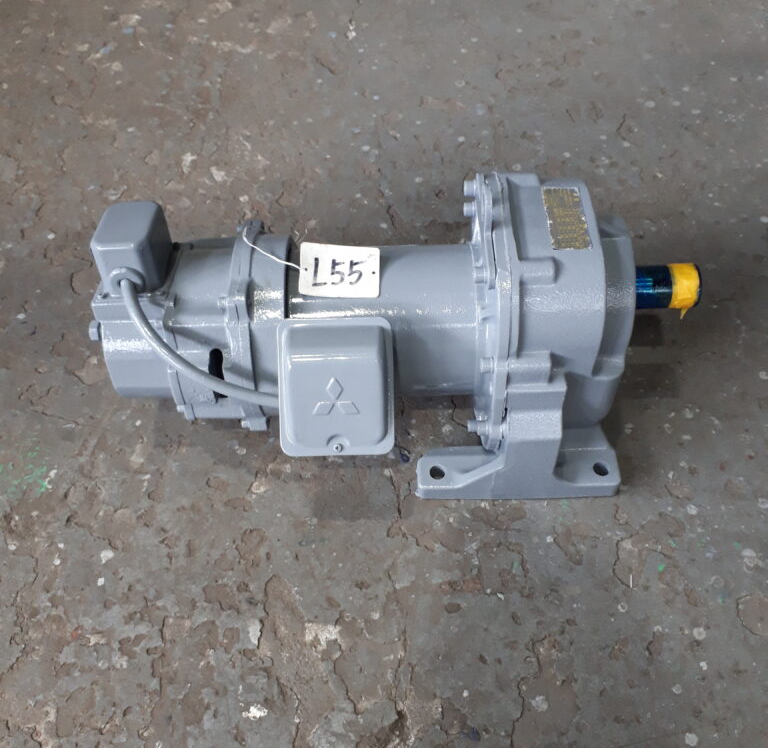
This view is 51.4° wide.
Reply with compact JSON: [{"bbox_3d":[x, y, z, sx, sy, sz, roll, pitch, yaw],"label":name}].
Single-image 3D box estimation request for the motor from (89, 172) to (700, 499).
[{"bbox_3d":[0.005,-0.055,0.880,0.665,0.325,0.315,0,53,0],"label":"motor"}]

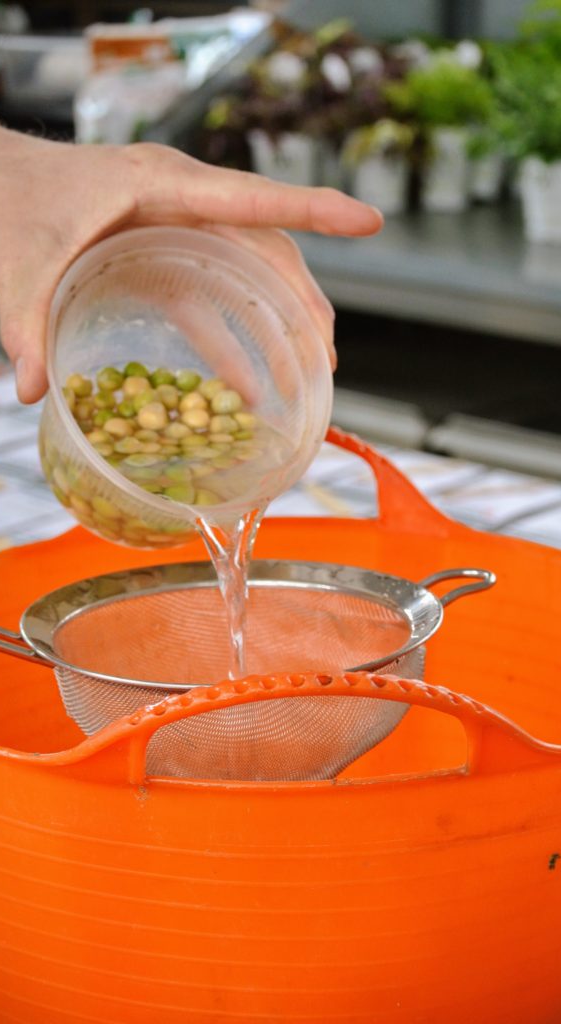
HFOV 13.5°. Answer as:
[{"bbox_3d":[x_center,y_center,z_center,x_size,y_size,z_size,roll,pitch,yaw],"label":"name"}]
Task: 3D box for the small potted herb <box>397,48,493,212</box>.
[{"bbox_3d":[0.235,-0.546,3.380,0.135,0.225,0.135,0,12,0],"label":"small potted herb"}]

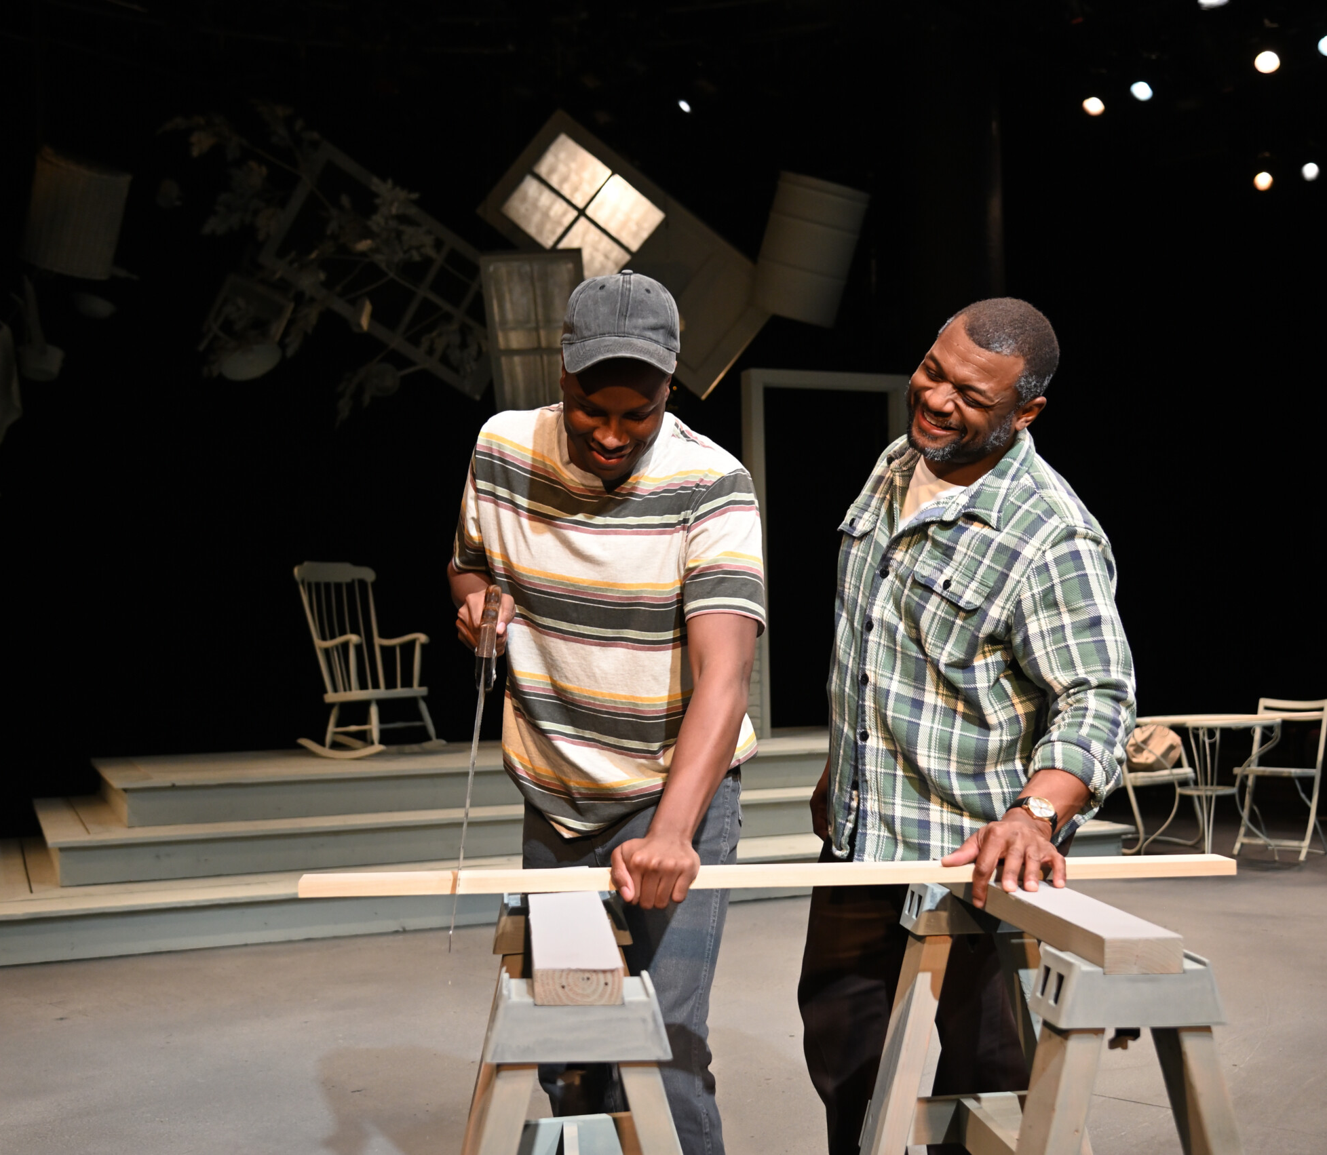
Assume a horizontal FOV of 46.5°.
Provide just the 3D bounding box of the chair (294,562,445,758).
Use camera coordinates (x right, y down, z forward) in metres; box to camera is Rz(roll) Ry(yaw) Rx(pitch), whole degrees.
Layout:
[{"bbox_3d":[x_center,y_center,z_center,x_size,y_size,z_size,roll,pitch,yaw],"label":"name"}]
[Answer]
[{"bbox_3d":[-1.692,0.467,8.765,0.804,1.100,0.650,-3,-3,34],"label":"chair"}]

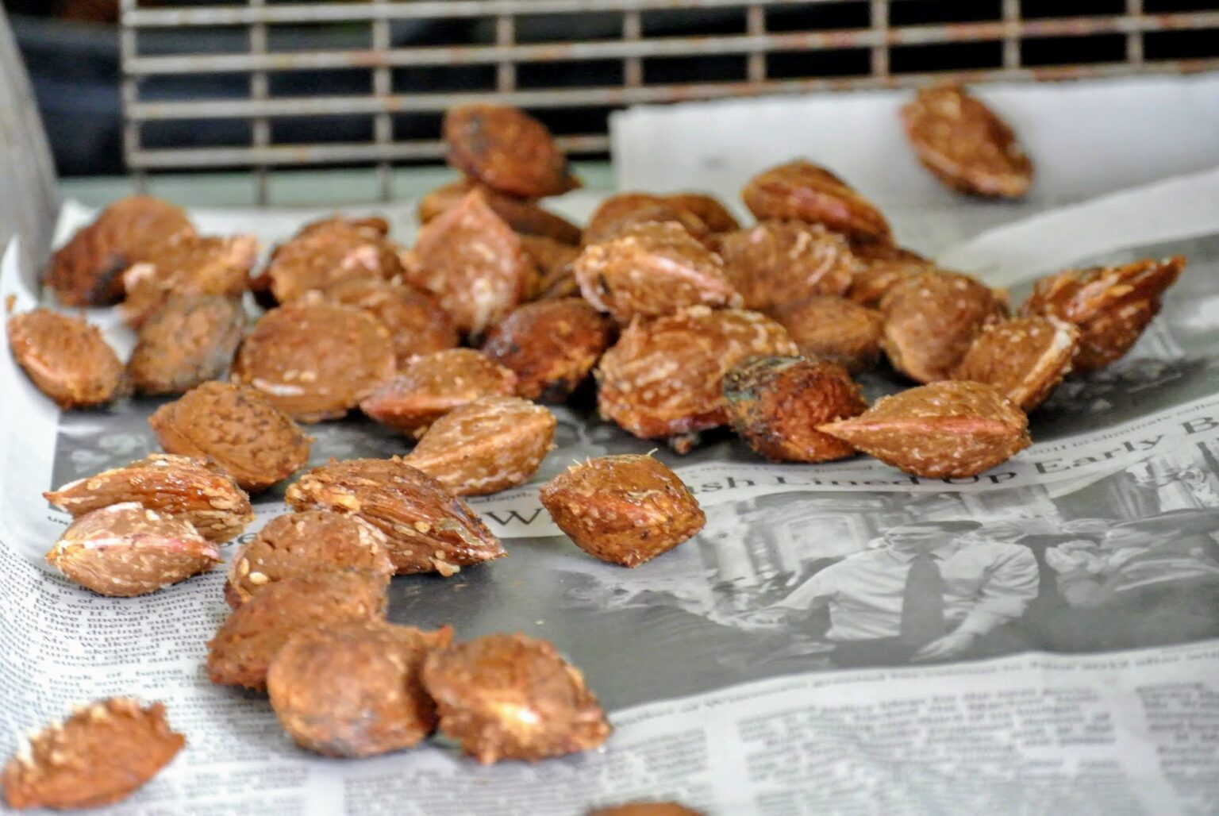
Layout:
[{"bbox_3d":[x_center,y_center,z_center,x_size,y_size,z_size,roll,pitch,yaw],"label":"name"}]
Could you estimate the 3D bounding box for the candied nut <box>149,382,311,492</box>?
[{"bbox_3d":[-0.068,0.005,1.044,0.030,0.018,0.024,10,29,23],"label":"candied nut"}]

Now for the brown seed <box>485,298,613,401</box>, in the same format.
[{"bbox_3d":[-0.013,-0.012,1.165,0.024,0.019,0.032,16,29,36],"label":"brown seed"}]

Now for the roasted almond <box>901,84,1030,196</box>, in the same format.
[{"bbox_3d":[0.071,-0.053,1.165,0.031,0.014,0.021,34,49,15],"label":"roasted almond"}]

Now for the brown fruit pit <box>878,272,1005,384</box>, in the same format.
[{"bbox_3d":[0.068,-0.016,1.180,0.025,0.019,0.033,10,29,15],"label":"brown fruit pit"}]

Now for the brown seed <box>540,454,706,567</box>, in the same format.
[{"bbox_3d":[0.003,0.019,1.085,0.032,0.019,0.025,8,22,20],"label":"brown seed"}]

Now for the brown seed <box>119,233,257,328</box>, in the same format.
[{"bbox_3d":[-0.086,-0.026,1.195,0.031,0.018,0.024,-19,27,-25],"label":"brown seed"}]

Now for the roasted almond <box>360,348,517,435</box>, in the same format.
[{"bbox_3d":[-0.033,-0.003,1.140,0.032,0.017,0.025,-9,18,-23],"label":"roasted almond"}]

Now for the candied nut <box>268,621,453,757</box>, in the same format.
[{"bbox_3d":[-0.040,0.045,0.943,0.030,0.018,0.025,-4,42,-9],"label":"candied nut"}]

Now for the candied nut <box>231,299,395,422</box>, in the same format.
[{"bbox_3d":[-0.055,-0.009,1.074,0.030,0.018,0.027,0,42,0],"label":"candied nut"}]

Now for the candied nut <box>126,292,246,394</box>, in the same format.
[{"bbox_3d":[-0.076,-0.011,1.040,0.028,0.015,0.021,-26,40,-38],"label":"candied nut"}]

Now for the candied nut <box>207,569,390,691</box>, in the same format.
[{"bbox_3d":[-0.051,0.037,0.966,0.031,0.017,0.024,-10,39,-23],"label":"candied nut"}]

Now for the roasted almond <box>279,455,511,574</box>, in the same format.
[{"bbox_3d":[-0.037,0.019,1.010,0.041,0.018,0.025,10,29,23],"label":"roasted almond"}]

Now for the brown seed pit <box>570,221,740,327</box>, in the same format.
[{"bbox_3d":[0.010,-0.027,1.175,0.035,0.019,0.025,15,11,15],"label":"brown seed pit"}]

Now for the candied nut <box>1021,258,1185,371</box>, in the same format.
[{"bbox_3d":[0.088,-0.017,1.043,0.032,0.016,0.022,-30,27,-16],"label":"candied nut"}]

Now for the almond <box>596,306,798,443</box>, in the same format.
[{"bbox_3d":[0.015,-0.006,1.022,0.036,0.018,0.026,-9,54,-9],"label":"almond"}]

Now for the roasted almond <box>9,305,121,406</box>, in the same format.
[{"bbox_3d":[-0.108,-0.010,1.160,0.022,0.018,0.029,-12,32,-39],"label":"roasted almond"}]

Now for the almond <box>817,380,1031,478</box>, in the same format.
[{"bbox_3d":[0.054,0.004,1.006,0.036,0.016,0.025,1,20,0],"label":"almond"}]

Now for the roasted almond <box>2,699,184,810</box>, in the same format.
[{"bbox_3d":[-0.075,0.051,0.850,0.029,0.014,0.020,-18,31,-26],"label":"roasted almond"}]

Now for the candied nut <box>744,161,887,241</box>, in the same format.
[{"bbox_3d":[0.039,-0.039,1.093,0.029,0.014,0.021,18,23,16],"label":"candied nut"}]

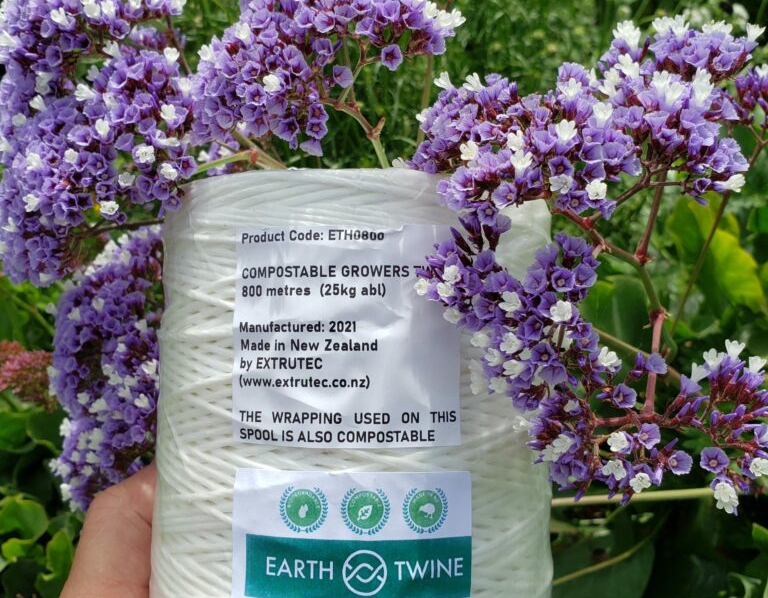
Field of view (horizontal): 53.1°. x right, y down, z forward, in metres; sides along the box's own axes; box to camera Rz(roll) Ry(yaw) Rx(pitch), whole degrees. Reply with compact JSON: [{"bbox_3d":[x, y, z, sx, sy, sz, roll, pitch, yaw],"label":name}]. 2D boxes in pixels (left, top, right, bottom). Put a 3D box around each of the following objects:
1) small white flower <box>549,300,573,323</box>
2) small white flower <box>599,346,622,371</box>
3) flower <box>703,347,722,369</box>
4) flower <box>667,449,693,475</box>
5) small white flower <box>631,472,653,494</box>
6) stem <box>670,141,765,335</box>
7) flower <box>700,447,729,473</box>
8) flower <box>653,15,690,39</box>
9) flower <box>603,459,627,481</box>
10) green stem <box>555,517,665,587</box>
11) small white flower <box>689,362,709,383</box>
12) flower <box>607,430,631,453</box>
[{"bbox_3d":[0.053,0.004,0.230,0.007,0.007,0.006,1,14,3],"label":"small white flower"},{"bbox_3d":[0.071,0.019,0.242,0.007,0.008,0.007,-4,14,-16],"label":"small white flower"},{"bbox_3d":[0.107,0.019,0.250,0.007,0.007,0.007,1,14,6],"label":"flower"},{"bbox_3d":[0.094,0.052,0.245,0.008,0.008,0.007,-5,15,-19],"label":"flower"},{"bbox_3d":[0.102,0.073,0.306,0.009,0.009,0.007,10,6,15],"label":"small white flower"},{"bbox_3d":[0.182,-0.033,0.420,0.006,0.122,0.006,25,12,0],"label":"stem"},{"bbox_3d":[0.132,0.065,0.308,0.011,0.011,0.008,18,-5,26],"label":"flower"},{"bbox_3d":[0.091,-0.087,0.245,0.011,0.009,0.009,0,22,0],"label":"flower"},{"bbox_3d":[0.092,0.069,0.308,0.009,0.009,0.007,15,8,23],"label":"flower"},{"bbox_3d":[0.145,0.165,0.500,0.090,0.006,0.006,-32,0,-18],"label":"green stem"},{"bbox_3d":[0.127,0.030,0.310,0.009,0.009,0.007,24,24,10],"label":"small white flower"},{"bbox_3d":[0.094,0.057,0.308,0.009,0.009,0.007,18,5,26],"label":"flower"}]

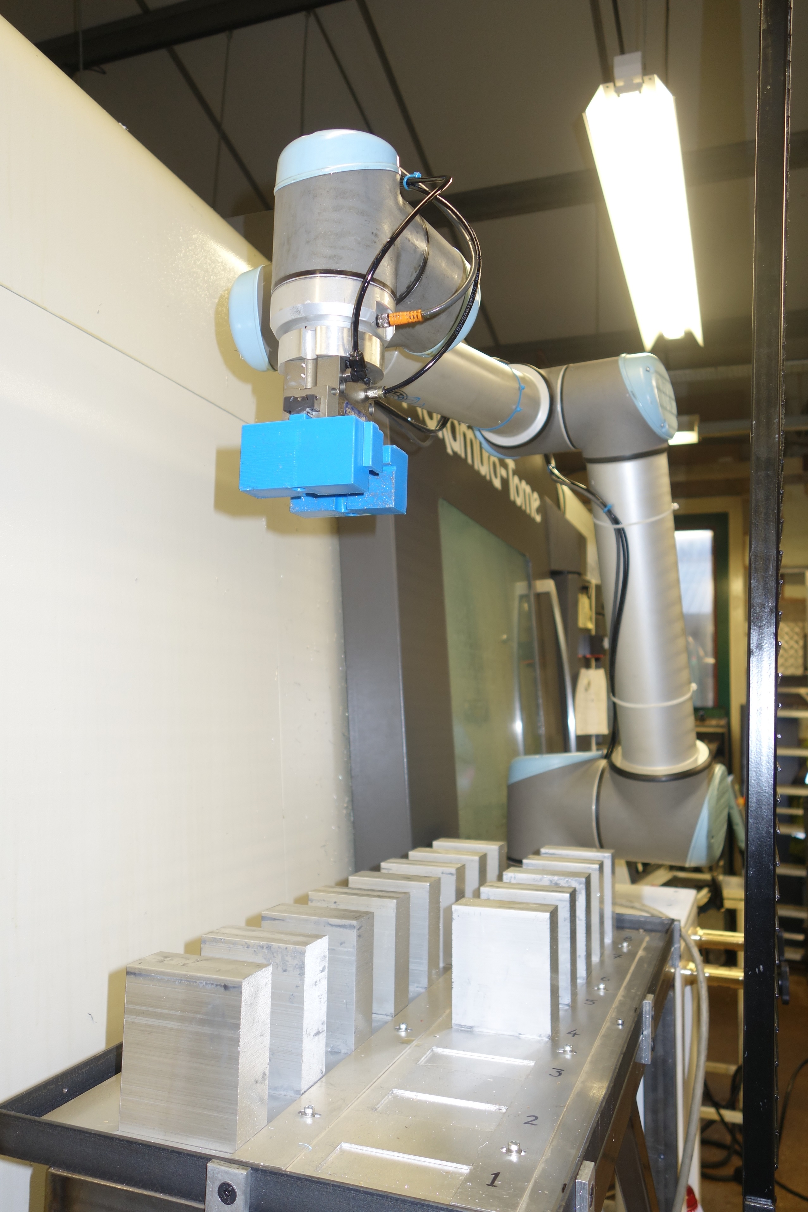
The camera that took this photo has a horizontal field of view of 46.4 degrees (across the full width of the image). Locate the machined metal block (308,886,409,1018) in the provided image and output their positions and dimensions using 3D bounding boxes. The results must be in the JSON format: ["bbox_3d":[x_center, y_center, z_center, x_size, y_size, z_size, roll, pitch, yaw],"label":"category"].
[{"bbox_3d":[-0.044,0.336,0.920,0.091,0.109,0.040,-2,-7,20],"label":"machined metal block"}]

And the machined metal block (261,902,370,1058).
[{"bbox_3d":[-0.077,0.326,0.830,0.091,0.109,0.040,-2,-7,20],"label":"machined metal block"}]

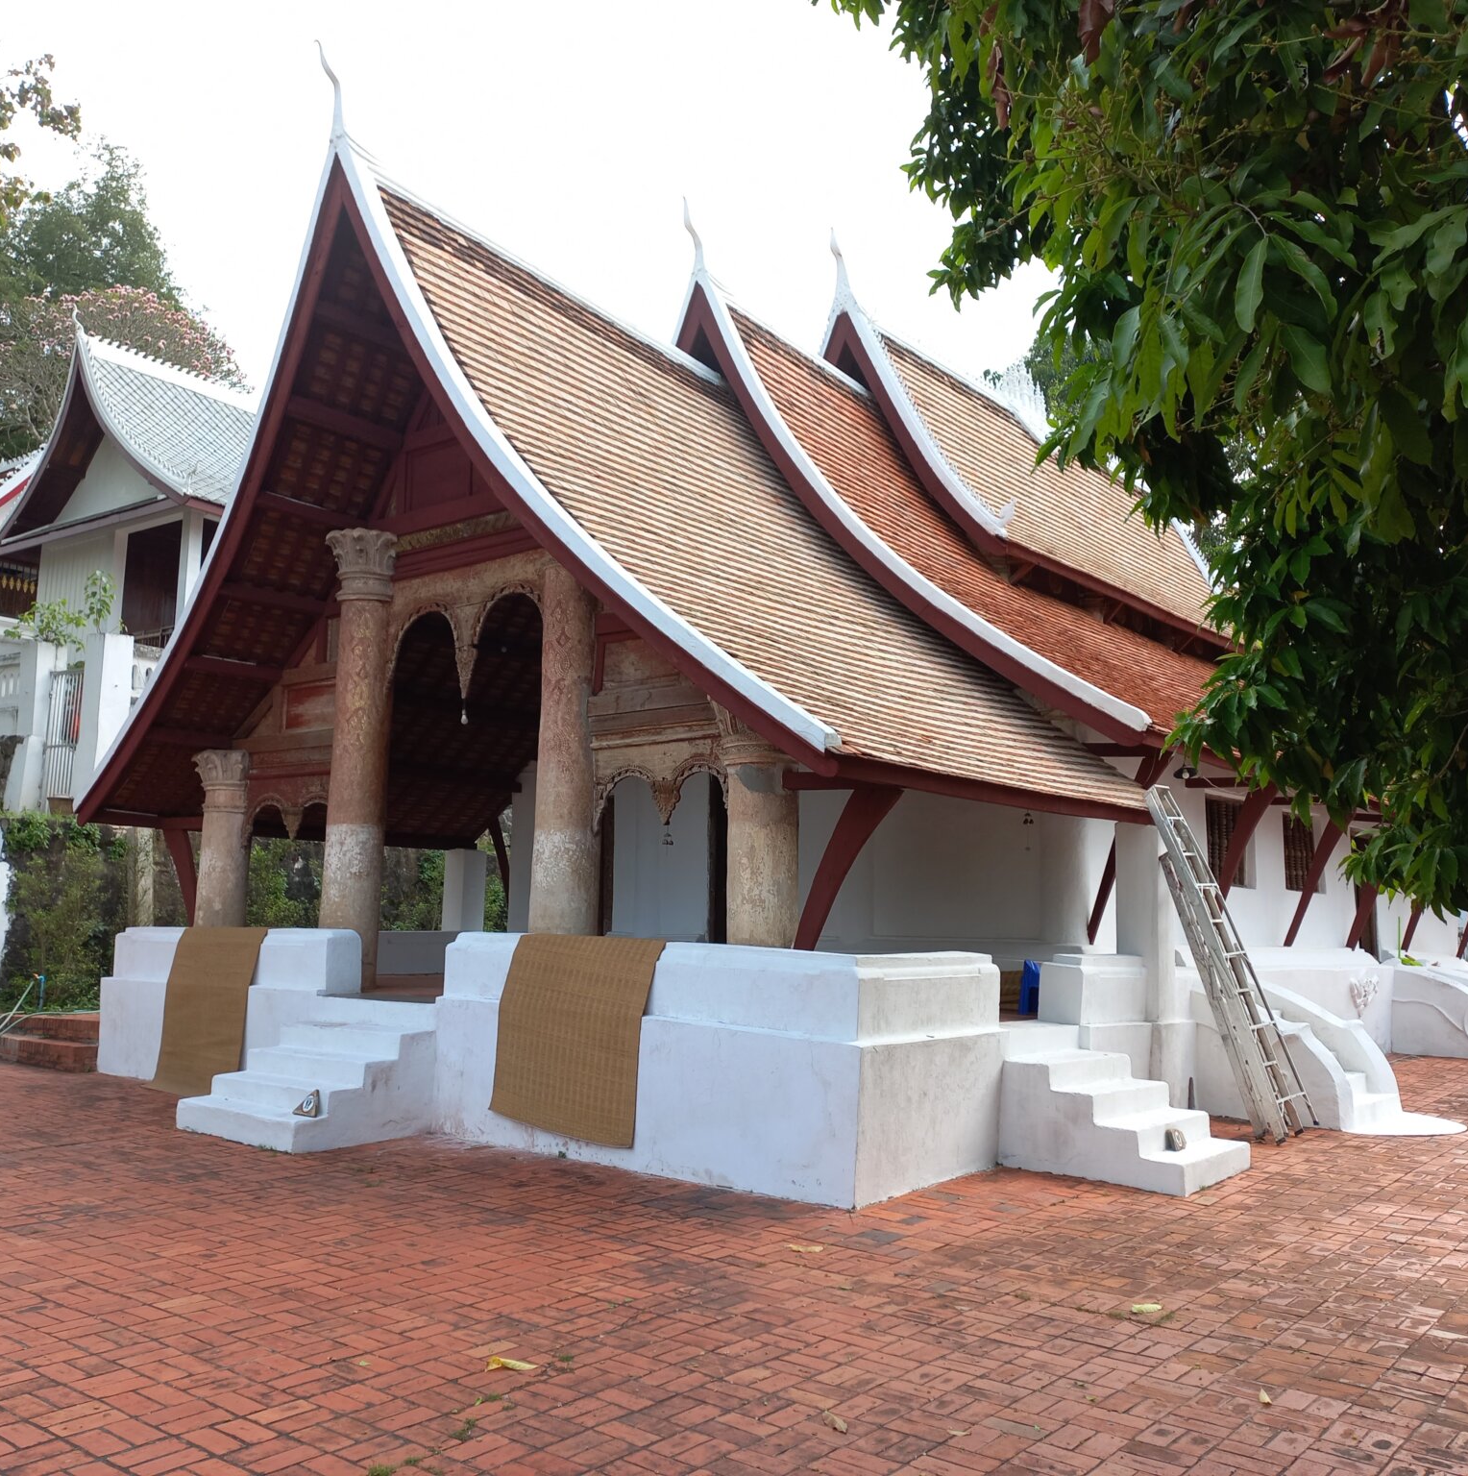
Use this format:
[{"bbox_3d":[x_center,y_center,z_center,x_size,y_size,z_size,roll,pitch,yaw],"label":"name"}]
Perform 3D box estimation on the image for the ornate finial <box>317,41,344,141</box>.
[{"bbox_3d":[-2.882,-4.647,10.183,0.080,0.680,0.250,-4,-9,38],"label":"ornate finial"}]

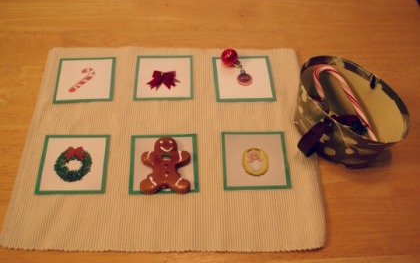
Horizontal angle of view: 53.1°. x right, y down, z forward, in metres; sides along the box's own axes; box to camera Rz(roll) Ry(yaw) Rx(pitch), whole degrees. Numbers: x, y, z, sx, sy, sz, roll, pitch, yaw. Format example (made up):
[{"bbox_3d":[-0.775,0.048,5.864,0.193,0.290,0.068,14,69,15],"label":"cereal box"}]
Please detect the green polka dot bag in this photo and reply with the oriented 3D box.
[{"bbox_3d":[0.188,-0.025,0.587,0.110,0.080,0.163,-33,63,-21],"label":"green polka dot bag"}]

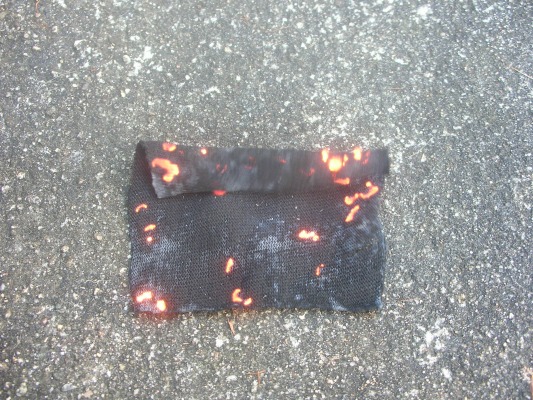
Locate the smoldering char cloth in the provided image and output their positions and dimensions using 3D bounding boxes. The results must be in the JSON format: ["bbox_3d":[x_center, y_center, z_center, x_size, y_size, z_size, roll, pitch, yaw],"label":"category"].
[{"bbox_3d":[-0.002,0.008,0.225,0.070,0.013,0.046,0,77,0],"label":"smoldering char cloth"}]

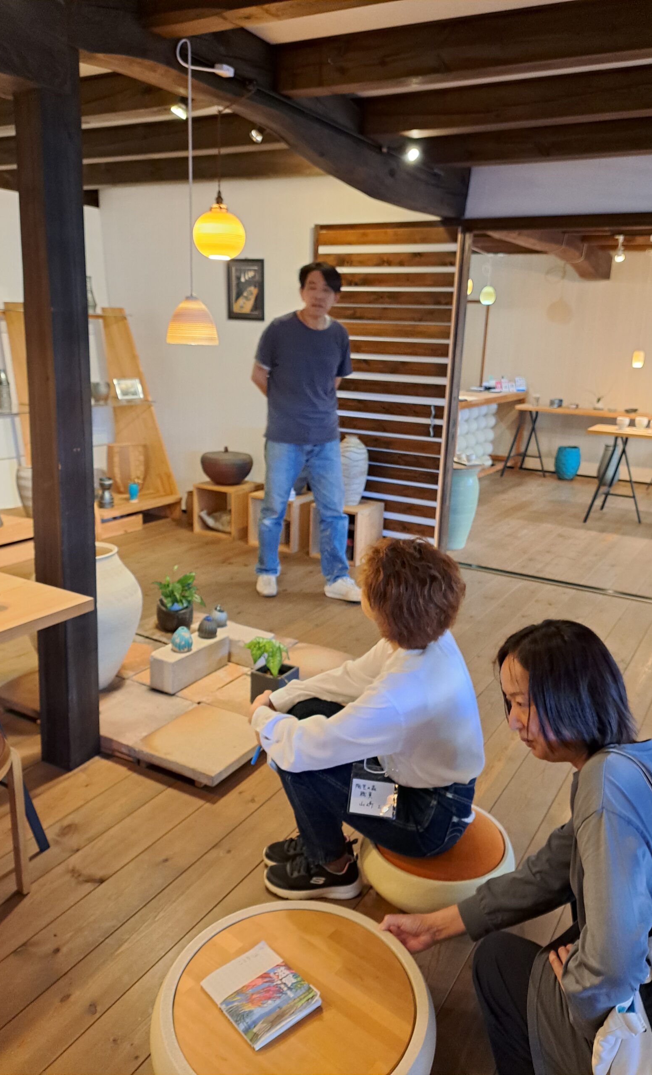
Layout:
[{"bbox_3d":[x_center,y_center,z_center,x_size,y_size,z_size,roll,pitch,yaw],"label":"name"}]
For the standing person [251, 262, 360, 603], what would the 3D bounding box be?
[{"bbox_3d":[-0.120,-0.522,3.853,0.520,1.690,0.380,0,16,-9],"label":"standing person"}]

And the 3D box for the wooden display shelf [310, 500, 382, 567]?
[{"bbox_3d":[0.132,-0.048,4.811,0.348,0.345,0.360,11,18,29],"label":"wooden display shelf"}]

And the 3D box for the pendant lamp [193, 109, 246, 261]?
[{"bbox_3d":[-0.381,-1.247,2.655,0.182,0.491,0.182,2,16,-1],"label":"pendant lamp"}]

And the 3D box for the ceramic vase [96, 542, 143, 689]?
[{"bbox_3d":[-0.901,0.301,2.785,0.435,0.526,0.435,2,15,-1],"label":"ceramic vase"}]

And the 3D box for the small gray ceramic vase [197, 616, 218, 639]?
[{"bbox_3d":[-0.467,0.350,2.944,0.075,0.083,0.075,0,15,-9],"label":"small gray ceramic vase"}]

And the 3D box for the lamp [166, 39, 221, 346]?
[{"bbox_3d":[-0.423,-1.066,2.360,0.170,0.880,0.170,2,15,-1],"label":"lamp"}]

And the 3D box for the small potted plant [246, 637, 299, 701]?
[{"bbox_3d":[-0.202,0.484,2.711,0.170,0.250,0.150,10,17,27],"label":"small potted plant"}]

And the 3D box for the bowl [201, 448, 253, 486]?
[{"bbox_3d":[-0.698,-0.511,5.273,0.370,0.243,0.370,2,15,-1],"label":"bowl"}]

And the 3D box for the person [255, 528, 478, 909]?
[{"bbox_3d":[0.095,0.443,1.750,0.570,0.940,0.450,5,15,10],"label":"person"}]

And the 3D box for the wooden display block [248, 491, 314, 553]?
[{"bbox_3d":[-0.276,-0.122,4.931,0.325,0.328,0.335,10,17,27],"label":"wooden display block"}]

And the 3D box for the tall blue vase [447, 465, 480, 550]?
[{"bbox_3d":[0.844,-0.211,5.085,0.370,0.565,0.370,2,15,-1],"label":"tall blue vase"}]

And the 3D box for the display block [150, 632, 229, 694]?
[{"bbox_3d":[-0.521,0.468,2.870,0.108,0.124,0.335,10,17,28],"label":"display block"}]

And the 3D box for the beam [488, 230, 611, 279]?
[{"bbox_3d":[1.808,-2.444,6.033,0.270,0.420,3.700,11,18,29],"label":"beam"}]

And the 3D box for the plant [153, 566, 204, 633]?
[{"bbox_3d":[-0.676,0.274,3.371,0.230,0.285,0.210,2,15,-1],"label":"plant"}]

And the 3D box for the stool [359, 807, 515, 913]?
[{"bbox_3d":[0.276,0.836,1.863,0.385,0.205,0.385,2,15,-1],"label":"stool"}]

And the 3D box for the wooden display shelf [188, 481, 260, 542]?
[{"bbox_3d":[-0.687,-0.209,5.186,0.325,0.328,0.335,10,17,27],"label":"wooden display shelf"}]

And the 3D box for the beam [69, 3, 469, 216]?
[{"bbox_3d":[-0.018,-1.657,3.040,0.200,0.390,2.800,11,18,30],"label":"beam"}]

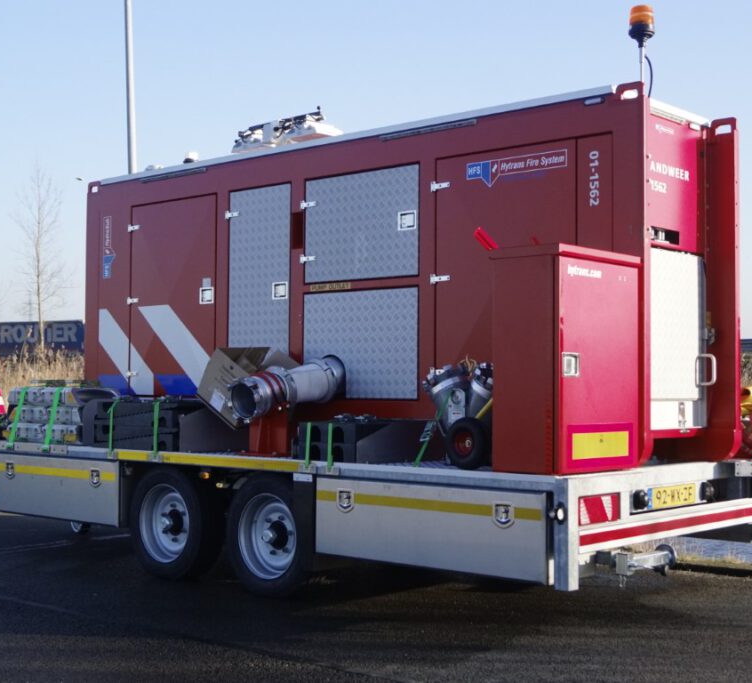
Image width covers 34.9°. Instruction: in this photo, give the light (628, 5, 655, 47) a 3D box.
[{"bbox_3d":[1.342,-1.597,6.040,0.130,0.210,0.130,0,-2,0],"label":"light"}]

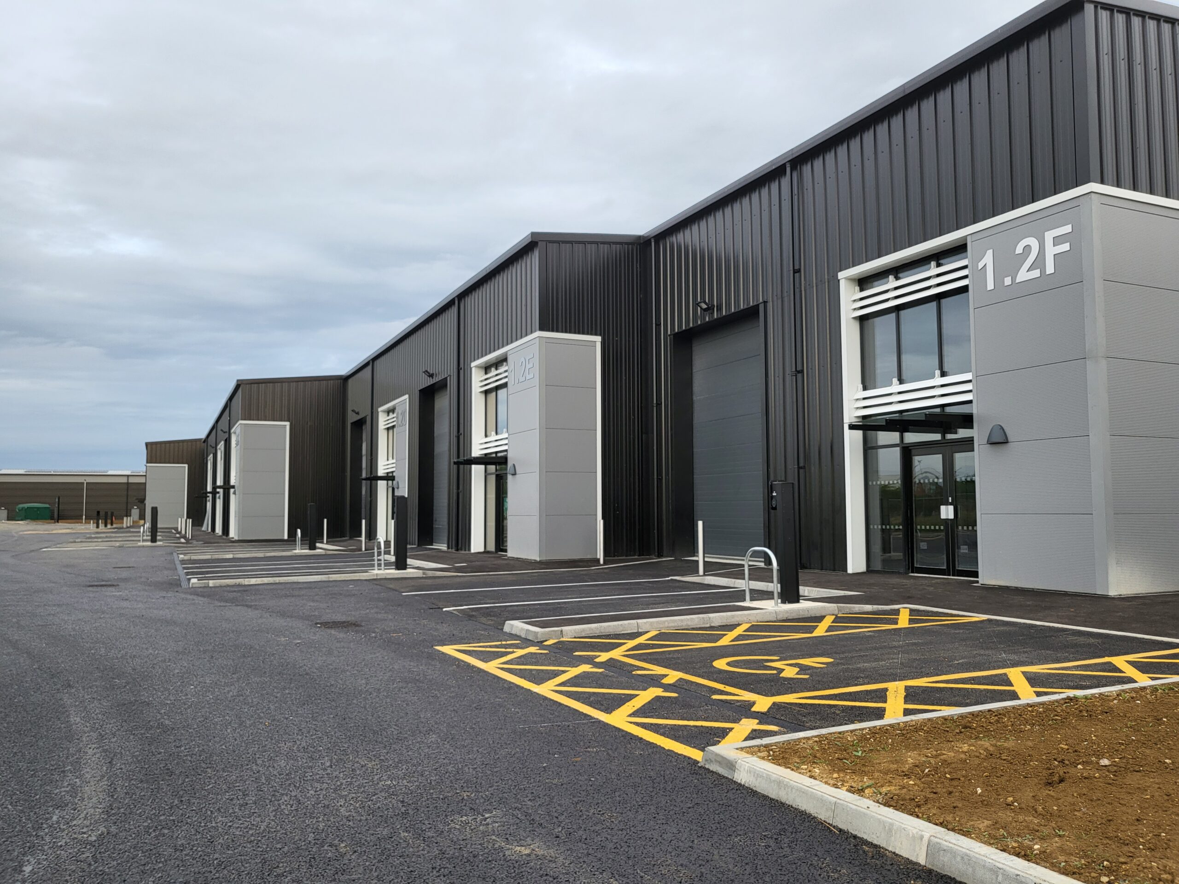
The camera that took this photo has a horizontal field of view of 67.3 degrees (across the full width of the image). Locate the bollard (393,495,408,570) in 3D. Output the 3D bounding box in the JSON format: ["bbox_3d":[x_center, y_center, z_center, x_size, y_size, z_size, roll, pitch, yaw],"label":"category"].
[{"bbox_3d":[-3.920,1.882,18.343,0.212,1.555,0.212,2,-5,-25],"label":"bollard"}]

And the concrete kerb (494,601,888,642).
[{"bbox_3d":[1.401,2.058,10.491,4.787,0.126,0.929,2,-5,-25],"label":"concrete kerb"}]

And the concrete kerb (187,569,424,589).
[{"bbox_3d":[-5.449,2.643,17.274,4.313,0.121,0.960,2,-5,-25],"label":"concrete kerb"}]

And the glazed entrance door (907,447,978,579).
[{"bbox_3d":[5.643,1.071,13.893,0.101,2.081,1.636,2,-5,-25],"label":"glazed entrance door"}]

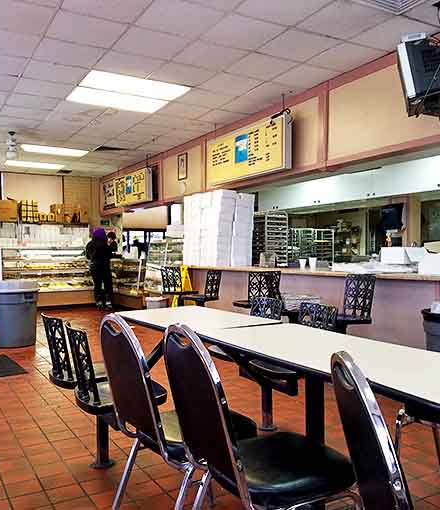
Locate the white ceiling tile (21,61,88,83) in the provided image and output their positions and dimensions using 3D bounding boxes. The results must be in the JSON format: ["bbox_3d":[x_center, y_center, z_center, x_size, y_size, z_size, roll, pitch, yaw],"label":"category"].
[{"bbox_3d":[-1.765,-1.960,5.489,0.605,0.020,0.605,-1,1,-30],"label":"white ceiling tile"}]

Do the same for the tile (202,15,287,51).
[{"bbox_3d":[0.210,-1.967,4.549,0.610,0.020,0.610,-1,0,-31],"label":"tile"}]

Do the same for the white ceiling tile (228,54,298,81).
[{"bbox_3d":[0.429,-1.981,5.358,0.605,0.020,0.605,-1,1,-30],"label":"white ceiling tile"}]

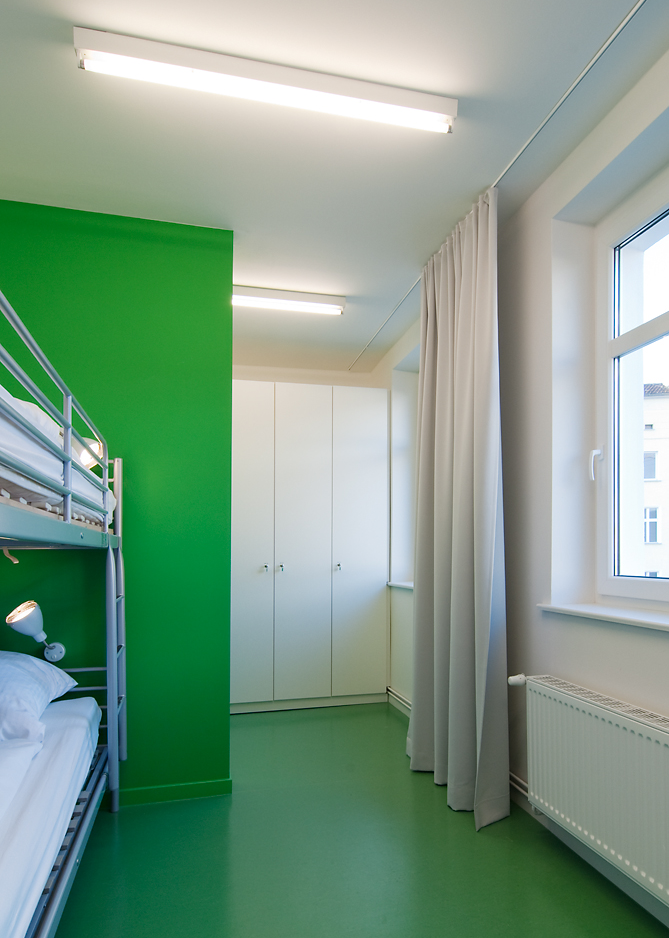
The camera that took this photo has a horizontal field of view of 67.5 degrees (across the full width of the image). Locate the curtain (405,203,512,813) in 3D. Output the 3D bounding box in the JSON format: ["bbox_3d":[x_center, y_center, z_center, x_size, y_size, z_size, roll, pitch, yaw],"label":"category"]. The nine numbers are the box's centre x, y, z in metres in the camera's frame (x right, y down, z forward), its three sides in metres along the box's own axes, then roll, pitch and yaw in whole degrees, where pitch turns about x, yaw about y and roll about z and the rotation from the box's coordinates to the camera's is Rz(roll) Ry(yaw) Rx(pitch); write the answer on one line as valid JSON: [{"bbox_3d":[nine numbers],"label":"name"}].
[{"bbox_3d":[0.594,0.236,2.565,0.211,2.731,0.783,1,-5,-15],"label":"curtain"}]

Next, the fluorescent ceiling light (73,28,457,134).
[{"bbox_3d":[-0.181,-1.259,1.653,1.237,0.092,0.065,2,-5,-12],"label":"fluorescent ceiling light"}]

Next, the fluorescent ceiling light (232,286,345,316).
[{"bbox_3d":[-0.538,-1.049,3.046,1.237,0.092,0.065,2,-5,-11],"label":"fluorescent ceiling light"}]

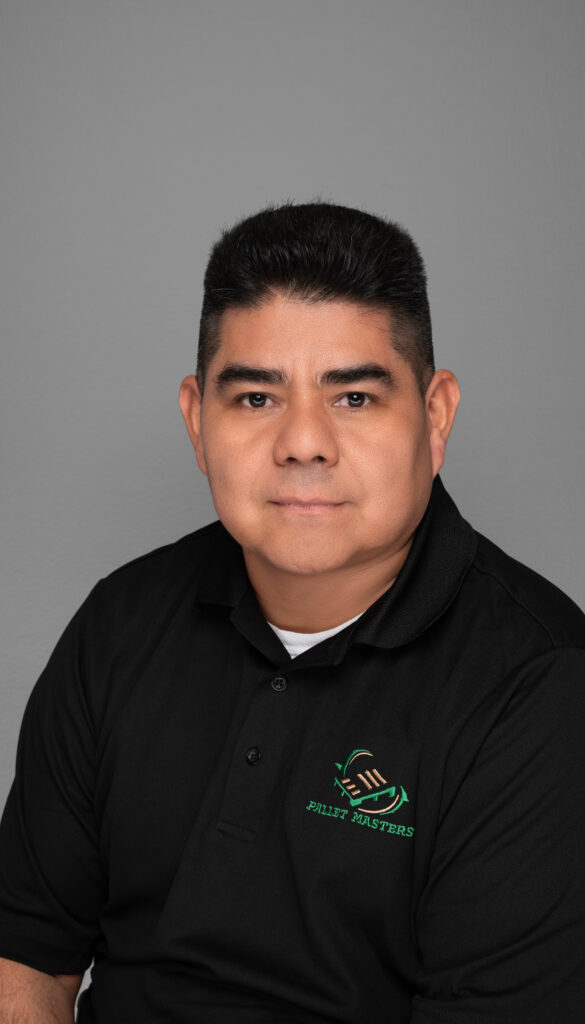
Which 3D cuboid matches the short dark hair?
[{"bbox_3d":[0.017,-0.139,1.690,0.165,0.157,0.200,0,1,6],"label":"short dark hair"}]

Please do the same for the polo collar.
[{"bbox_3d":[0.030,0.037,1.700,0.200,0.130,0.185,1,2,22],"label":"polo collar"}]

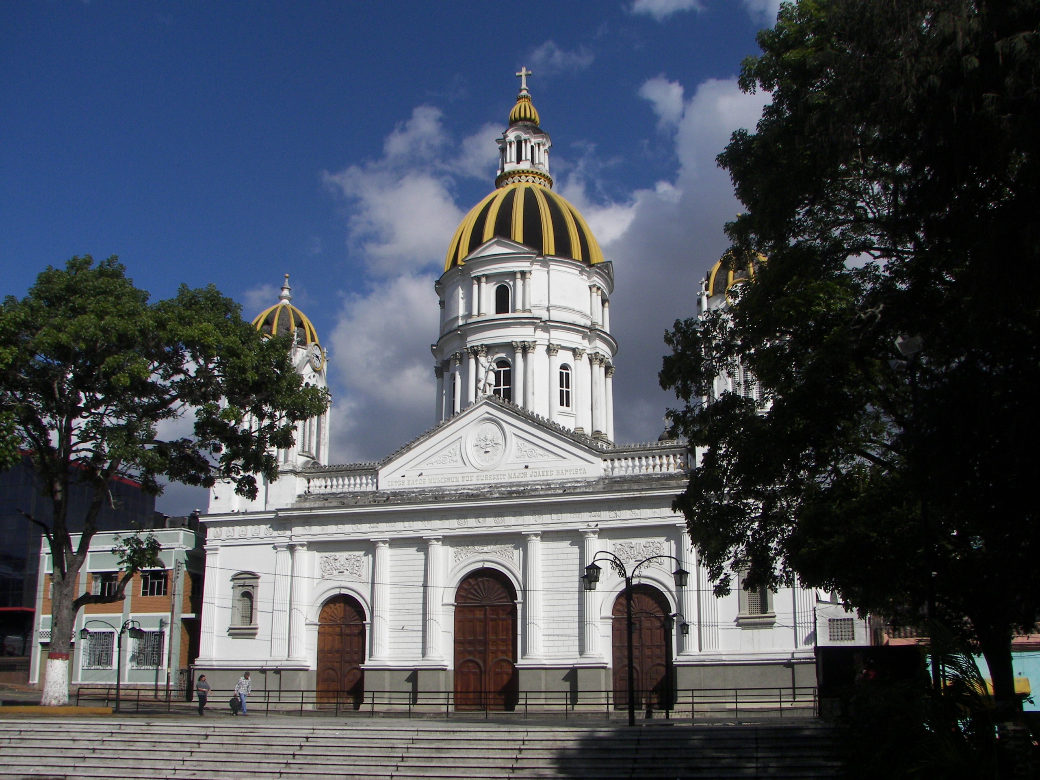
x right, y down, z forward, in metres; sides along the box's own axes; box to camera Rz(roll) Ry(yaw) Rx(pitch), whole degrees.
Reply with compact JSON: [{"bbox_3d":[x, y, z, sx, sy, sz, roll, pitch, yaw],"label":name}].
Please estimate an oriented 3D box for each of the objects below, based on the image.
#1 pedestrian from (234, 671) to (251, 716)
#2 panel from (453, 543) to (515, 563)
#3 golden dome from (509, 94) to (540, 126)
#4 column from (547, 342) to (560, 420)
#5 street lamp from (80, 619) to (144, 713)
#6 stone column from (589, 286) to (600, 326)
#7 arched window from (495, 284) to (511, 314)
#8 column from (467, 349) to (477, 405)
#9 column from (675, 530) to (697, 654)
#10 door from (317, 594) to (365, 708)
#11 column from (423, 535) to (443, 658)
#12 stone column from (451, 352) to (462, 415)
[{"bbox_3d":[-10.858,11.887,42.400,0.460,1.690,0.560,-12,-19,36],"label":"pedestrian"},{"bbox_3d":[-1.583,7.238,47.675,2.873,0.767,0.100,-5,-17,16],"label":"panel"},{"bbox_3d":[0.280,-15.629,60.287,1.721,2.091,1.721,0,-16,0],"label":"golden dome"},{"bbox_3d":[1.759,-0.207,55.330,0.550,4.600,0.550,-5,-17,17],"label":"column"},{"bbox_3d":[-17.100,11.445,44.902,2.600,3.826,2.700,0,-16,0],"label":"street lamp"},{"bbox_3d":[3.515,-3.977,51.145,0.420,2.060,0.420,-5,-16,16],"label":"stone column"},{"bbox_3d":[-0.901,-4.830,57.238,0.830,1.720,0.300,-5,-17,17],"label":"arched window"},{"bbox_3d":[-2.291,0.015,51.960,0.500,4.360,0.500,-5,-17,16],"label":"column"},{"bbox_3d":[6.798,8.246,44.299,0.750,5.190,0.750,-5,-17,16],"label":"column"},{"bbox_3d":[-8.076,11.816,48.928,2.170,4.950,0.150,-5,-17,16],"label":"door"},{"bbox_3d":[-3.807,9.124,47.462,0.750,5.273,0.750,0,-16,0],"label":"column"},{"bbox_3d":[-2.937,0.286,50.078,0.580,4.060,0.580,-5,-16,16],"label":"stone column"}]

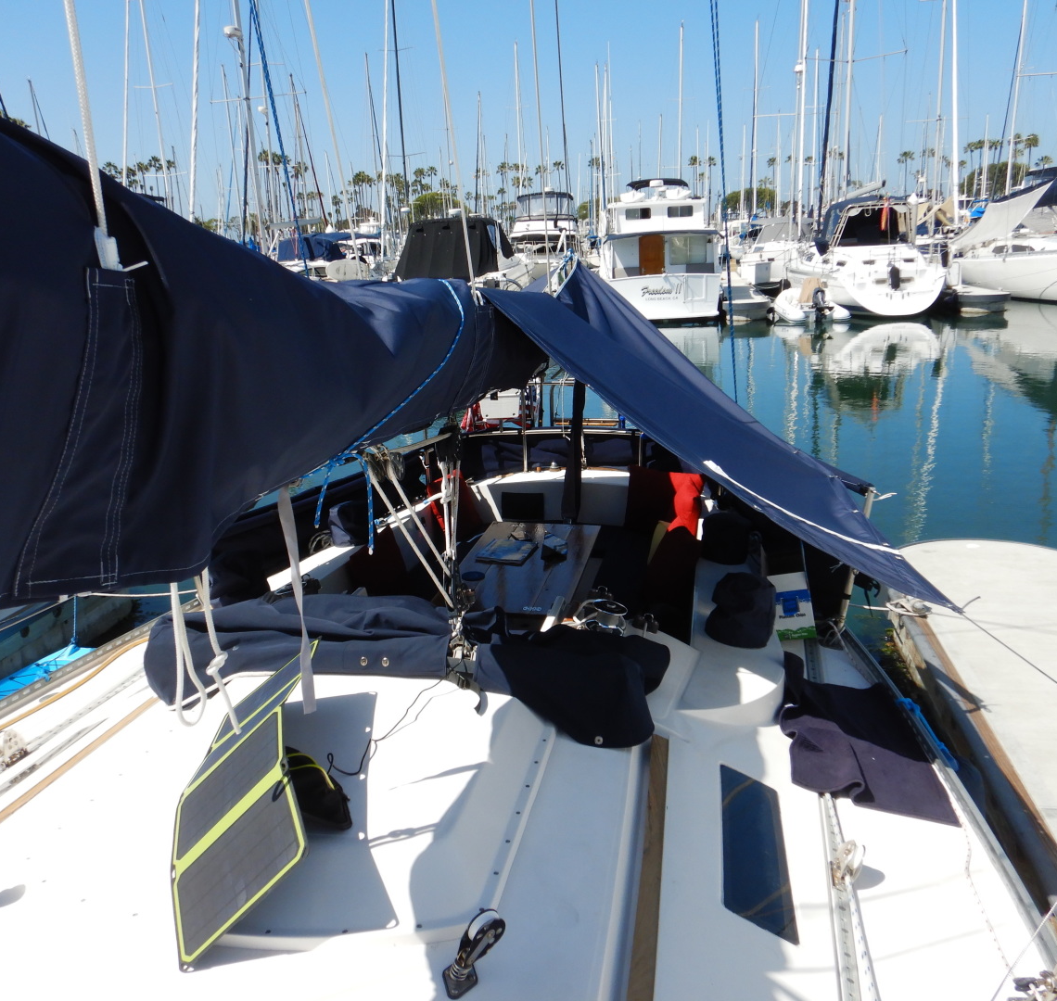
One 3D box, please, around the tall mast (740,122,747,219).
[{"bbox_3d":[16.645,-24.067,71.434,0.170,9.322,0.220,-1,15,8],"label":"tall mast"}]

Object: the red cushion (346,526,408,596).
[{"bbox_3d":[-0.681,0.317,4.300,0.140,0.410,0.410,-17,10,19],"label":"red cushion"}]

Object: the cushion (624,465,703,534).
[{"bbox_3d":[0.767,0.009,5.300,0.410,0.410,0.140,5,7,27],"label":"cushion"}]

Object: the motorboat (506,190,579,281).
[{"bbox_3d":[0.603,-11.906,43.410,3.600,5.000,10.500,-3,15,-2],"label":"motorboat"}]

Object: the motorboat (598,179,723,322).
[{"bbox_3d":[4.608,-8.934,32.869,3.750,4.500,10.500,-1,15,8],"label":"motorboat"}]

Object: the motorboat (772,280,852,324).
[{"bbox_3d":[7.912,-5.538,26.214,1.550,1.050,2.700,-2,15,3],"label":"motorboat"}]

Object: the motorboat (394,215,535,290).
[{"bbox_3d":[-1.726,-7.840,31.697,3.100,3.500,9.000,1,15,14],"label":"motorboat"}]

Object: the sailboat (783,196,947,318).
[{"bbox_3d":[10.709,-8.157,30.659,3.700,3.550,10.600,-1,15,7],"label":"sailboat"}]

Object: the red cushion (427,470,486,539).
[{"bbox_3d":[-0.415,0.027,5.300,0.140,0.390,0.390,-11,8,34],"label":"red cushion"}]

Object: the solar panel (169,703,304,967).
[{"bbox_3d":[-0.478,0.524,1.504,0.266,0.040,0.376,-43,32,2],"label":"solar panel"}]

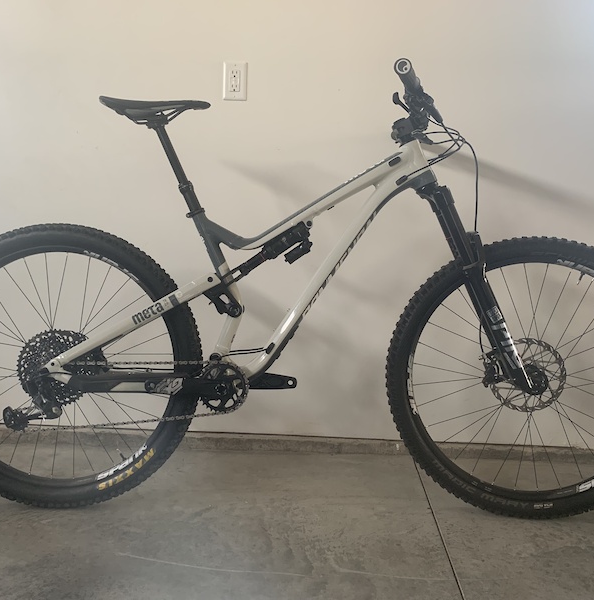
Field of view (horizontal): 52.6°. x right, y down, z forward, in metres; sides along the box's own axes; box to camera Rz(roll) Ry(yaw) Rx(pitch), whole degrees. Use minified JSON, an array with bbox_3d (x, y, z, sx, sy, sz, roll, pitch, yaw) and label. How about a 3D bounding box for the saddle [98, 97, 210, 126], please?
[{"bbox_3d":[-0.361,-0.481,1.545,0.272,0.062,0.142,2,2,0],"label":"saddle"}]

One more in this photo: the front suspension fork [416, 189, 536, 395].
[{"bbox_3d":[0.469,-0.031,1.560,0.112,0.585,0.185,-22,2,10],"label":"front suspension fork"}]

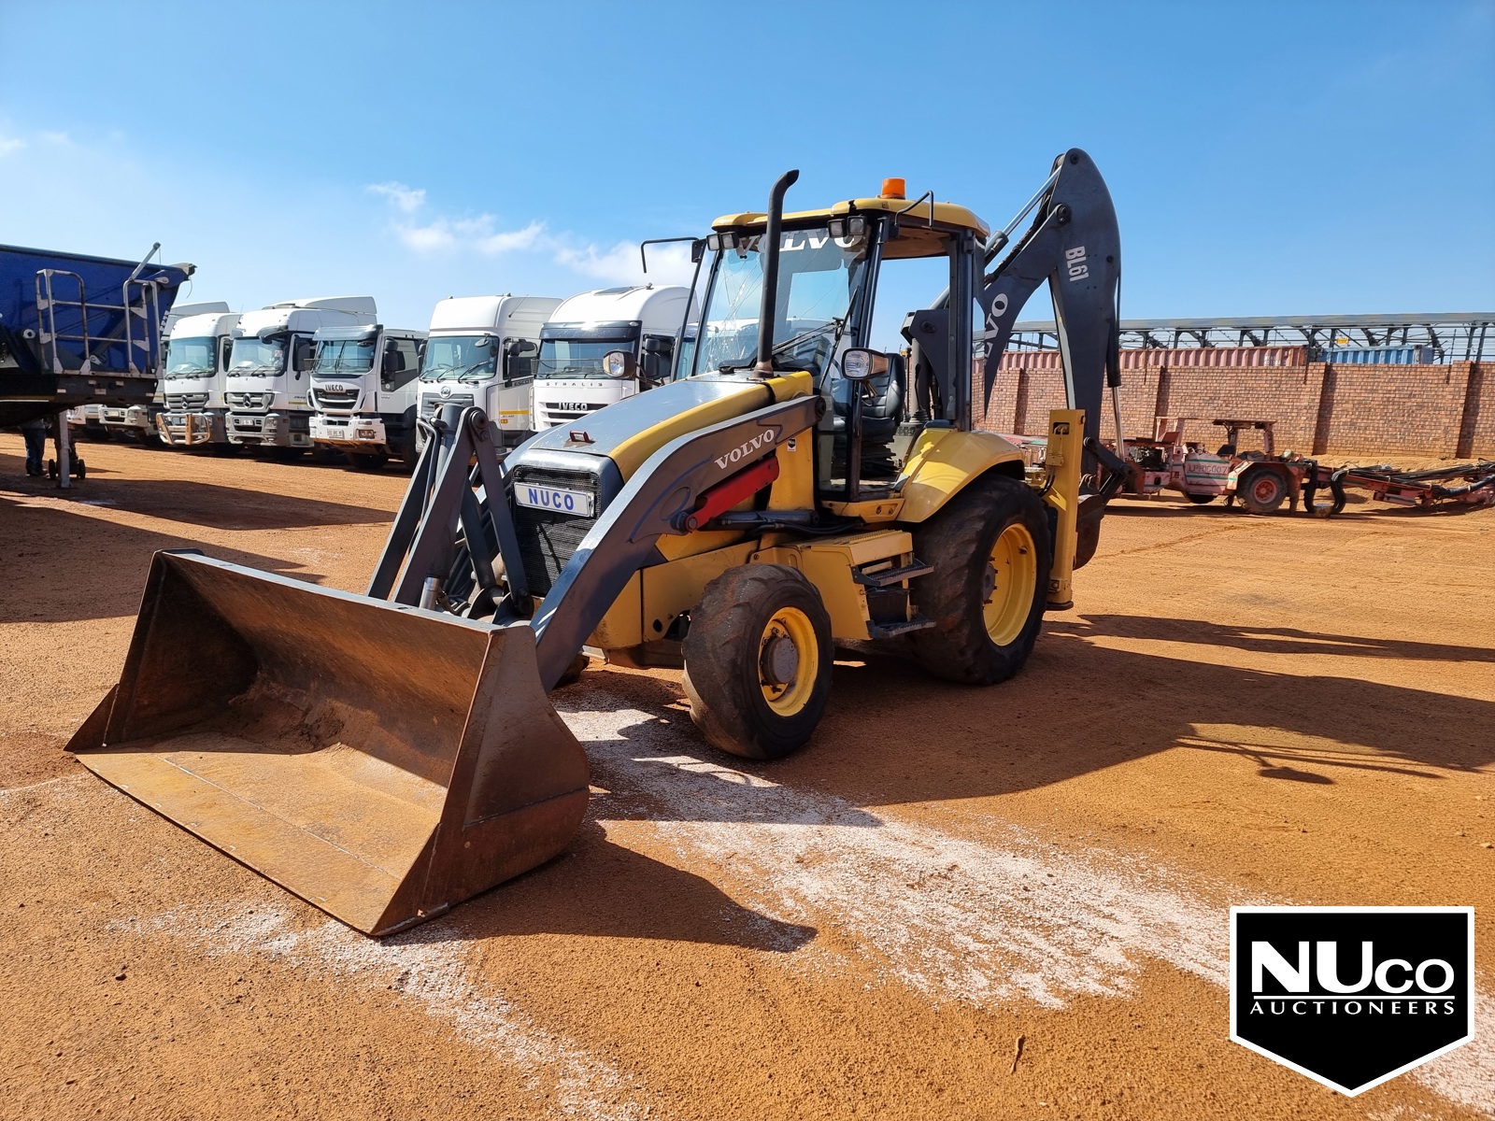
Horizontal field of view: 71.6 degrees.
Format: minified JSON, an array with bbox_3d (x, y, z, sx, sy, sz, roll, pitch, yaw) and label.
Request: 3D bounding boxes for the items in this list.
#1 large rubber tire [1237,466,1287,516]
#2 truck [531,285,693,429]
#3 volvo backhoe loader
[{"bbox_3d":[10.907,-1.468,21.900,1.010,1.010,0.330,4,8,9],"label":"large rubber tire"},{"bbox_3d":[-1.311,-3.529,21.679,2.520,3.870,6.400,6,9,30],"label":"truck"},{"bbox_3d":[0.036,-1.076,6.101,2.460,3.650,6.490,9,10,37],"label":"volvo backhoe loader"}]

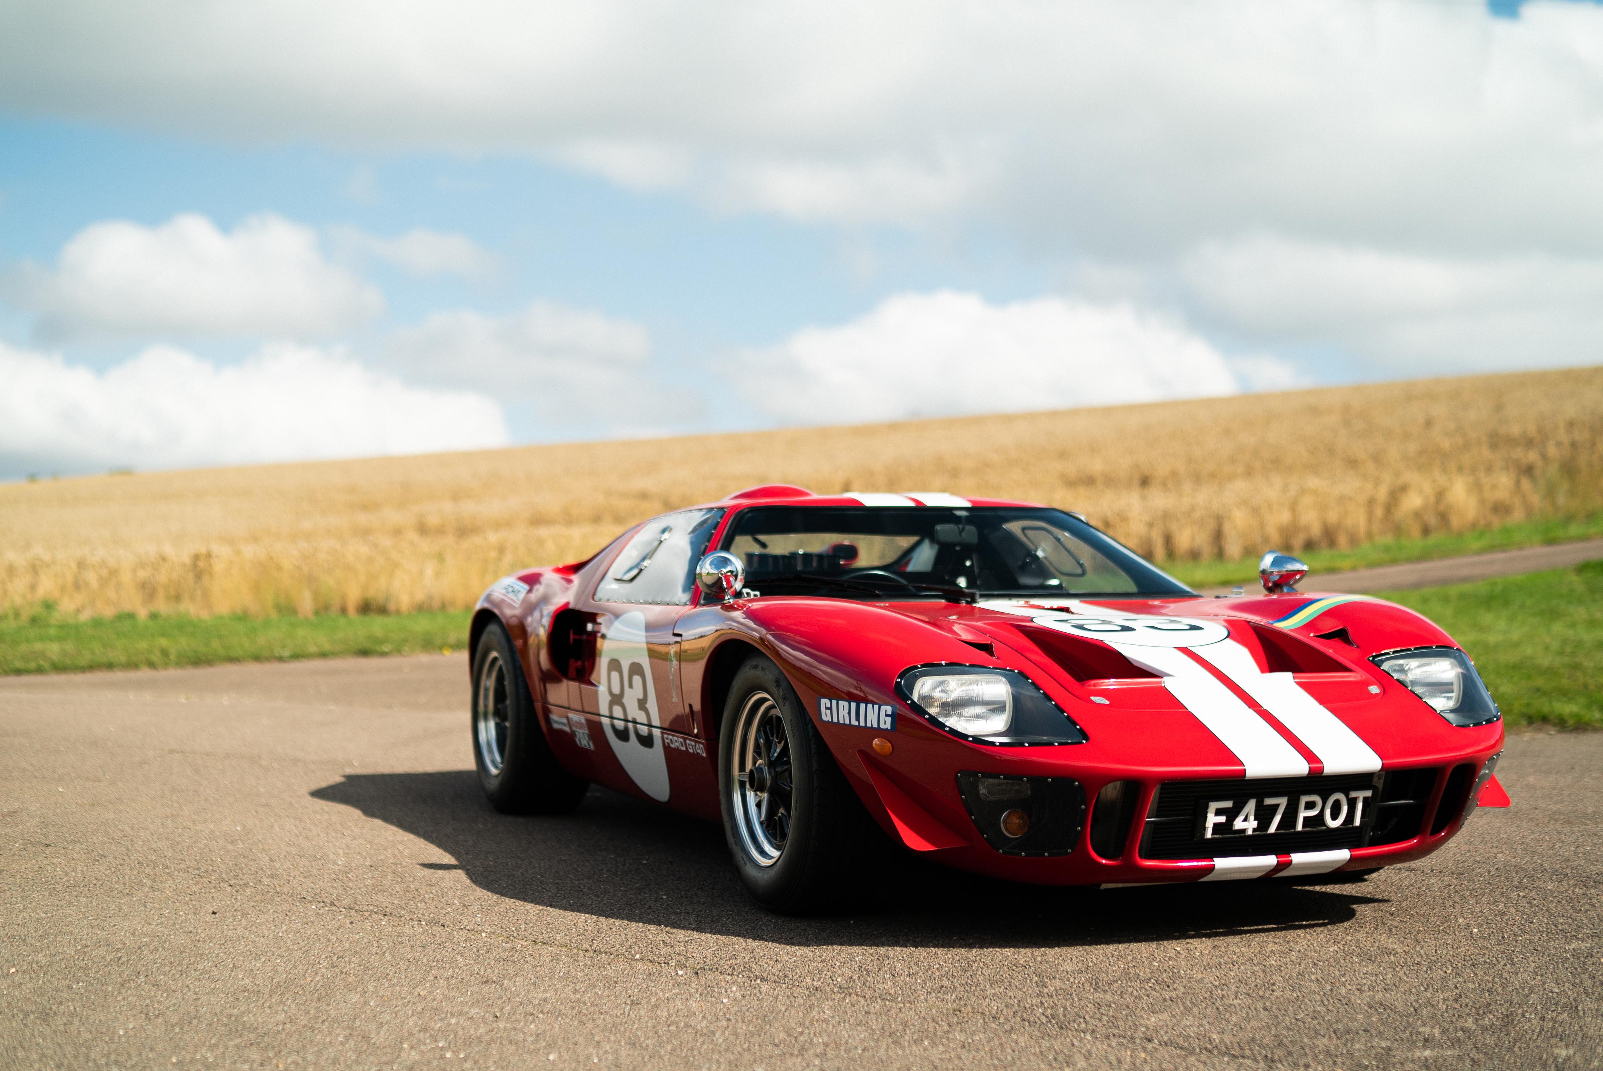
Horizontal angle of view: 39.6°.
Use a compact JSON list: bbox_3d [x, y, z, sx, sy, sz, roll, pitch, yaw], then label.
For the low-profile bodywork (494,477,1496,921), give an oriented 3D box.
[{"bbox_3d":[0.259,0.377,6.558,1.790,1.050,4.170,0,-1,-23],"label":"low-profile bodywork"}]

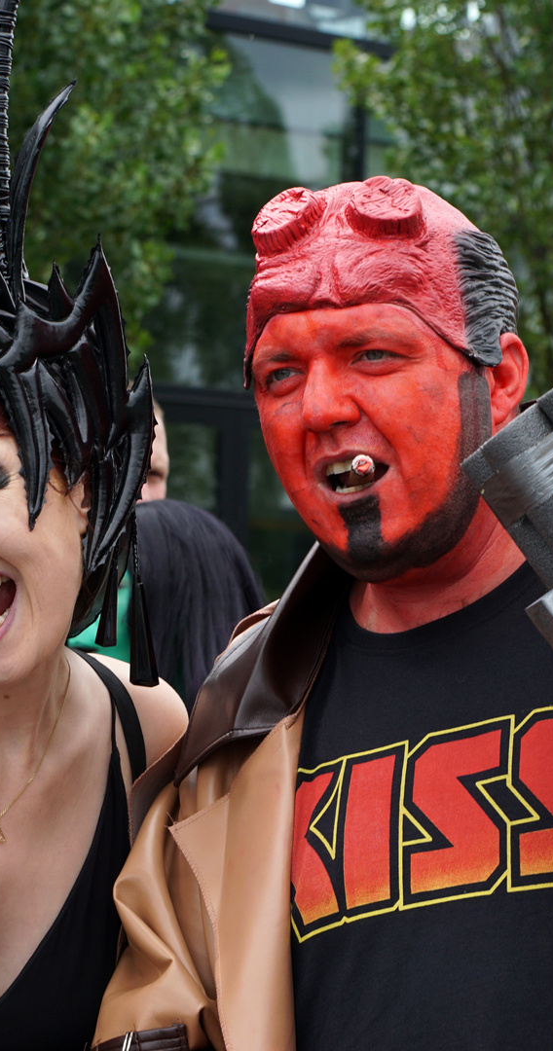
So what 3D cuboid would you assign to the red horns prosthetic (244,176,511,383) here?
[{"bbox_3d":[0.066,-0.151,2.070,0.175,0.140,0.205,-8,-4,23],"label":"red horns prosthetic"}]

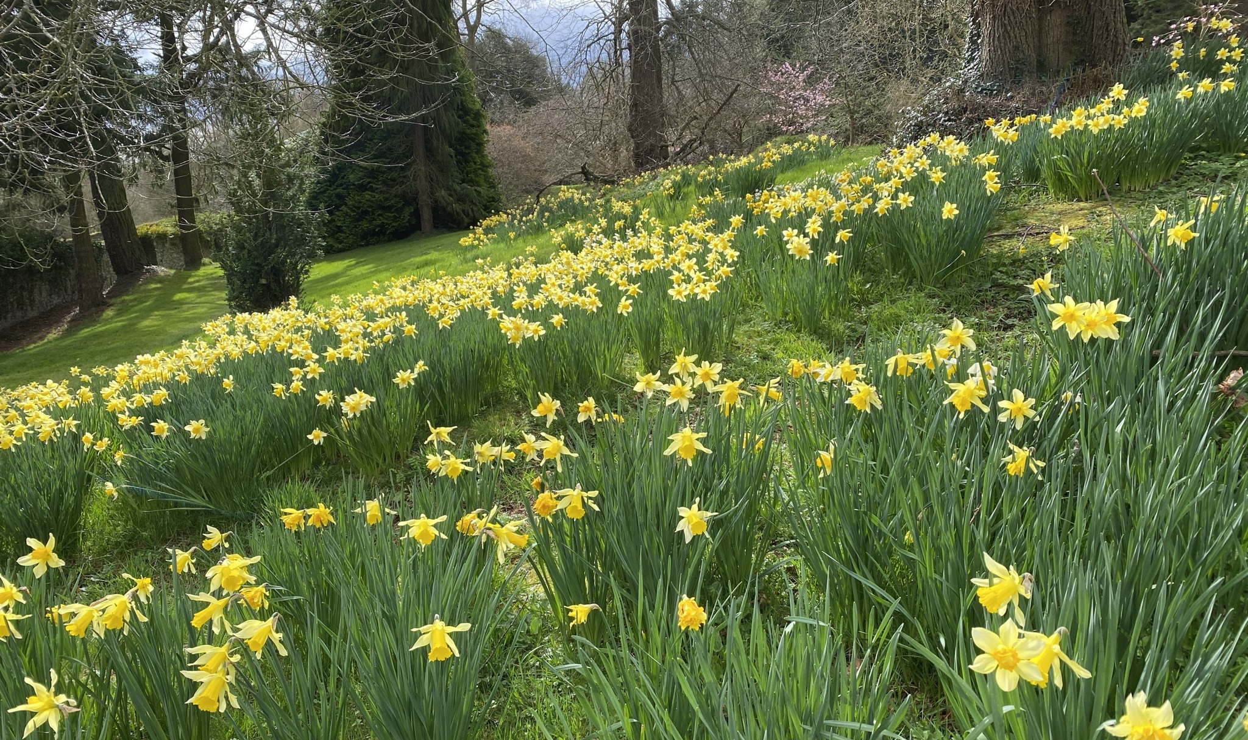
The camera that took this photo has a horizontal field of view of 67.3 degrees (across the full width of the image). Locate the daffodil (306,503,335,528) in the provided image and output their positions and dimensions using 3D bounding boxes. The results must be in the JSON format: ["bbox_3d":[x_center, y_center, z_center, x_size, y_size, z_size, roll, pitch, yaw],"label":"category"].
[{"bbox_3d":[-0.632,0.304,1.950,0.066,0.064,0.050,-3,29,-10],"label":"daffodil"}]

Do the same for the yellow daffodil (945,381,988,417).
[{"bbox_3d":[0.669,0.060,1.840,0.091,0.088,0.060,9,40,40],"label":"yellow daffodil"}]

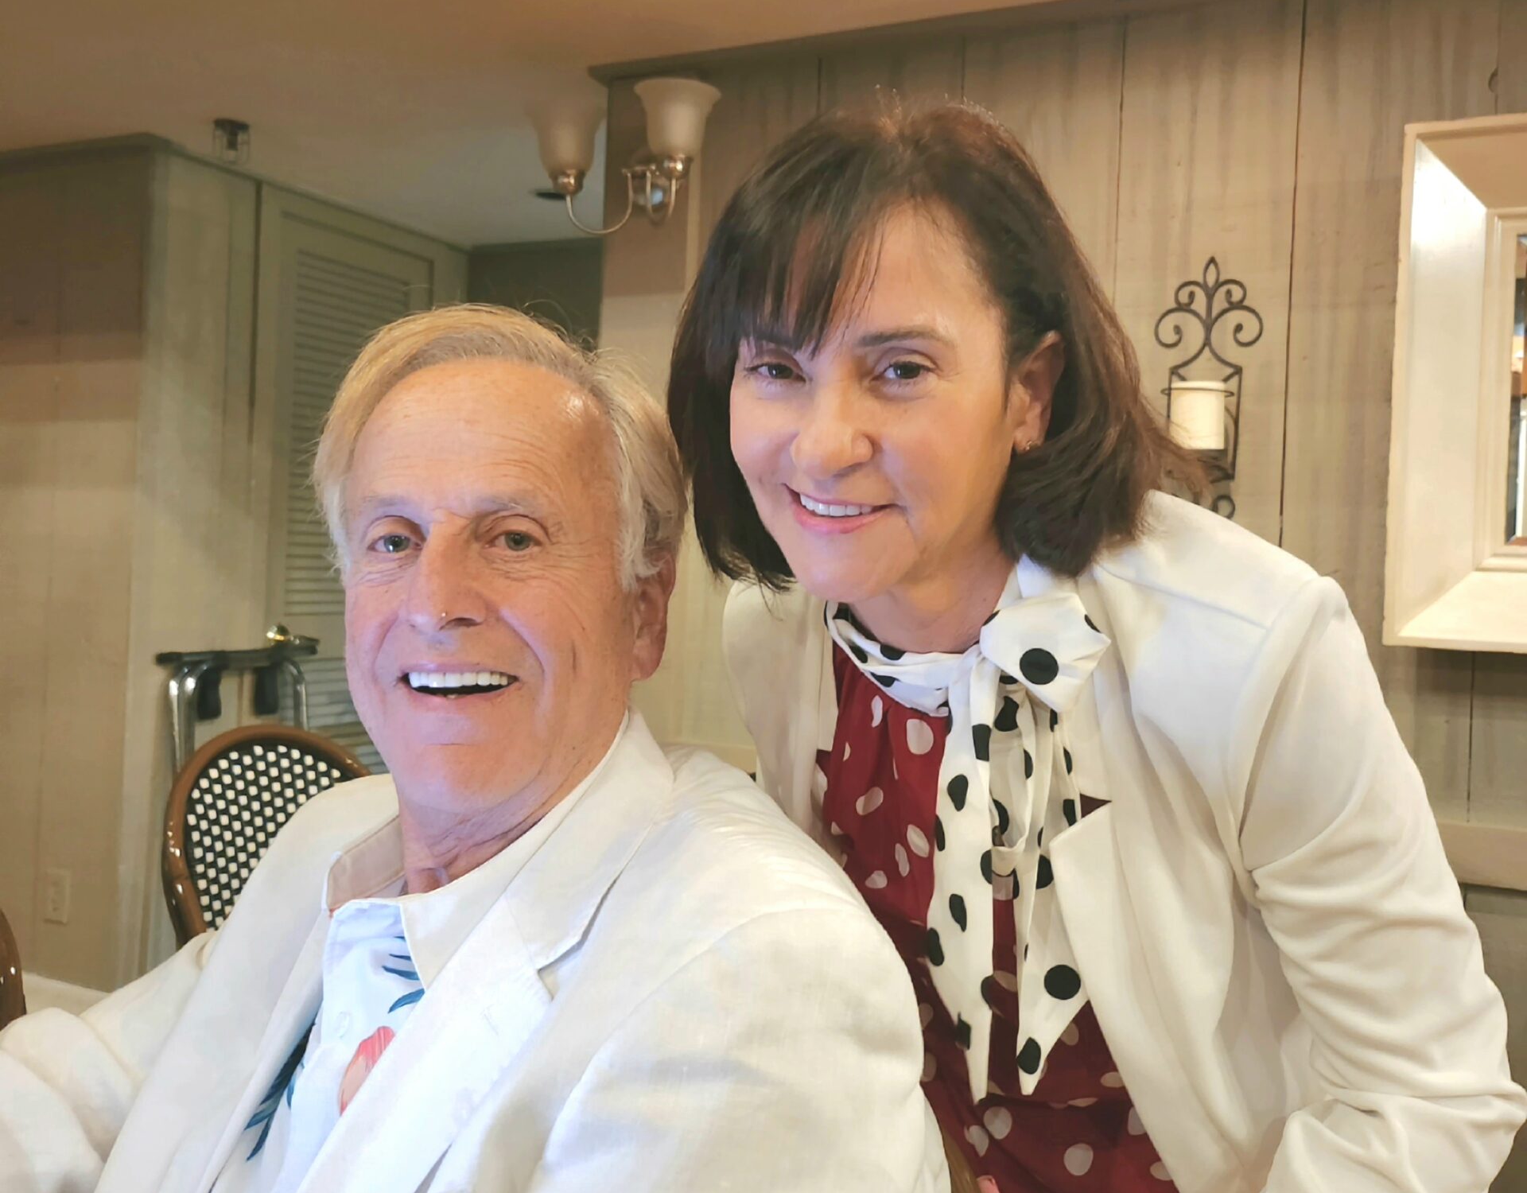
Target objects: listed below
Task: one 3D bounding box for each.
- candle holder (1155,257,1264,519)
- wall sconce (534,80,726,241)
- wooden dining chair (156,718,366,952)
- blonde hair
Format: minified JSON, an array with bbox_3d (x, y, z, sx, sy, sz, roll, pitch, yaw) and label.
[{"bbox_3d":[0.673,-0.313,2.173,0.167,0.450,0.130,3,0,26],"label":"candle holder"},{"bbox_3d":[-0.256,-0.794,2.591,0.385,0.245,0.205,3,0,26],"label":"wall sconce"},{"bbox_3d":[-0.513,0.631,1.909,0.550,0.880,0.460,3,0,23],"label":"wooden dining chair"},{"bbox_3d":[-0.148,-0.072,0.800,0.200,0.185,0.200,3,0,7],"label":"blonde hair"}]

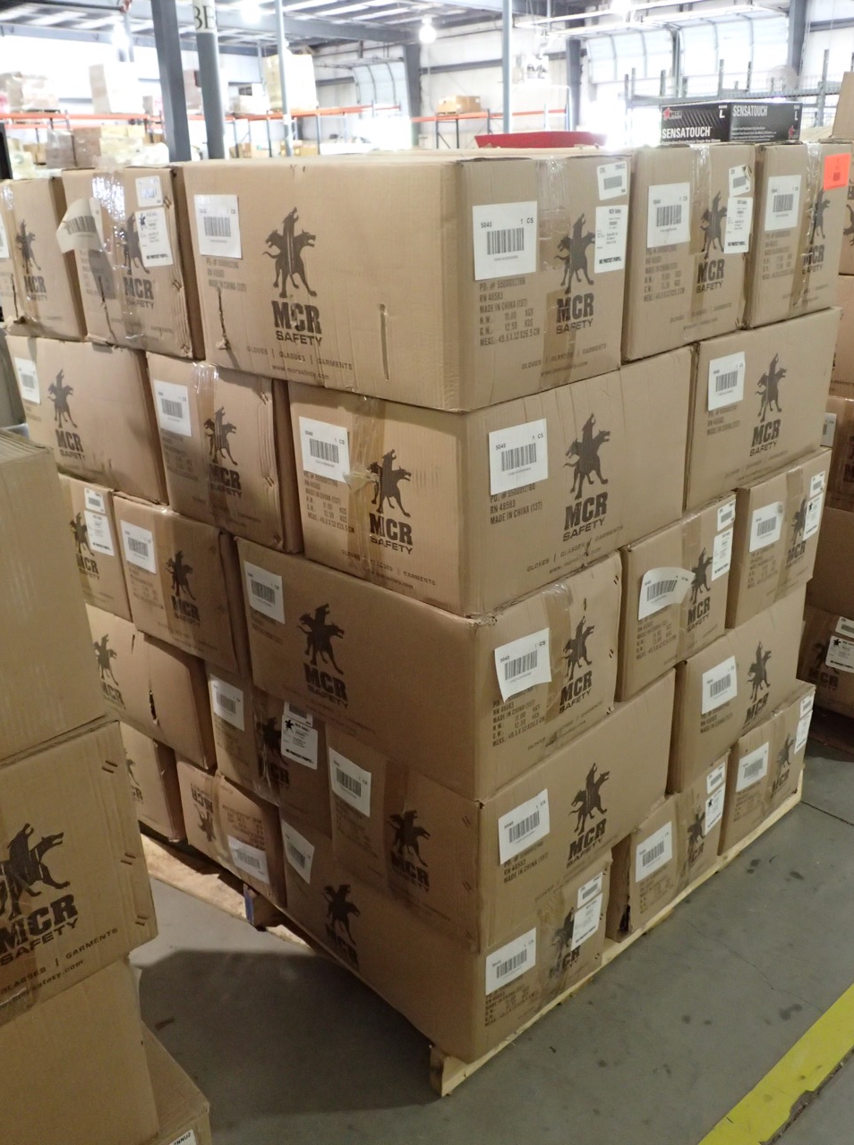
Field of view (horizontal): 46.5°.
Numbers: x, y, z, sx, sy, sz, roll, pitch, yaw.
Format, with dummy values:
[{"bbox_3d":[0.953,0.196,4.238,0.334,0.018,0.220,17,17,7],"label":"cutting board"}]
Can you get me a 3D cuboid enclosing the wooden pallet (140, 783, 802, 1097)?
[{"bbox_3d":[0.083,0.503,2.360,1.180,0.130,1.090,-21,29,-38],"label":"wooden pallet"}]

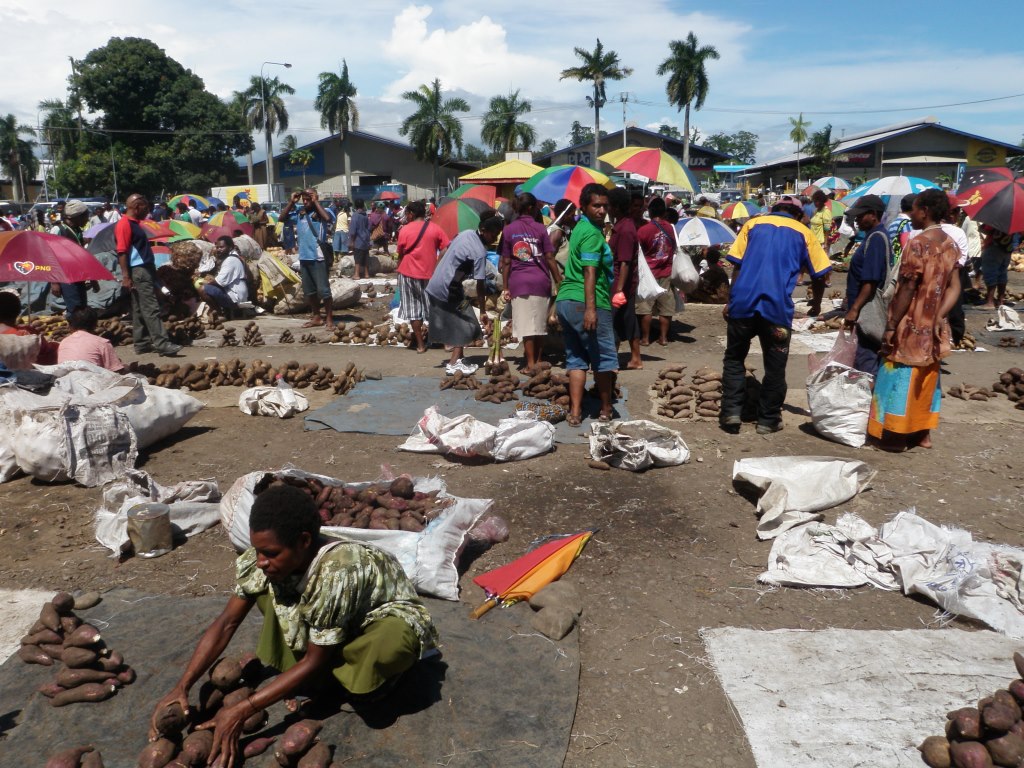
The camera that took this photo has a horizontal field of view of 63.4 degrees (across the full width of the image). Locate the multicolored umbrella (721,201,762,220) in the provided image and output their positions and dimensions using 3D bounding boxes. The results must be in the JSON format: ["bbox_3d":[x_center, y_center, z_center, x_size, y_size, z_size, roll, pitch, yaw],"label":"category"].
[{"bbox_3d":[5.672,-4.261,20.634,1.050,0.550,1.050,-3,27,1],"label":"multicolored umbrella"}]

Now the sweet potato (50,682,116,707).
[{"bbox_3d":[-1.388,1.004,2.684,0.205,0.058,0.058,-5,13,-14],"label":"sweet potato"}]

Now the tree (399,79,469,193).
[{"bbox_3d":[-5.749,-17.796,63.142,5.200,10.400,5.200,-1,13,0],"label":"tree"}]

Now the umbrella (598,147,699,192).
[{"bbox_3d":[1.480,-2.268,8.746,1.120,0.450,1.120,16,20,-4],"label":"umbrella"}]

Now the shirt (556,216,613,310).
[{"bbox_3d":[0.493,-0.814,5.593,0.280,0.610,0.410,-5,13,-18],"label":"shirt"}]

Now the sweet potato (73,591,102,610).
[{"bbox_3d":[-1.672,0.854,3.258,0.055,0.052,0.125,7,15,29],"label":"sweet potato"}]

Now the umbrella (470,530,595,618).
[{"bbox_3d":[0.128,0.754,3.542,0.290,0.140,0.972,9,16,34],"label":"umbrella"}]

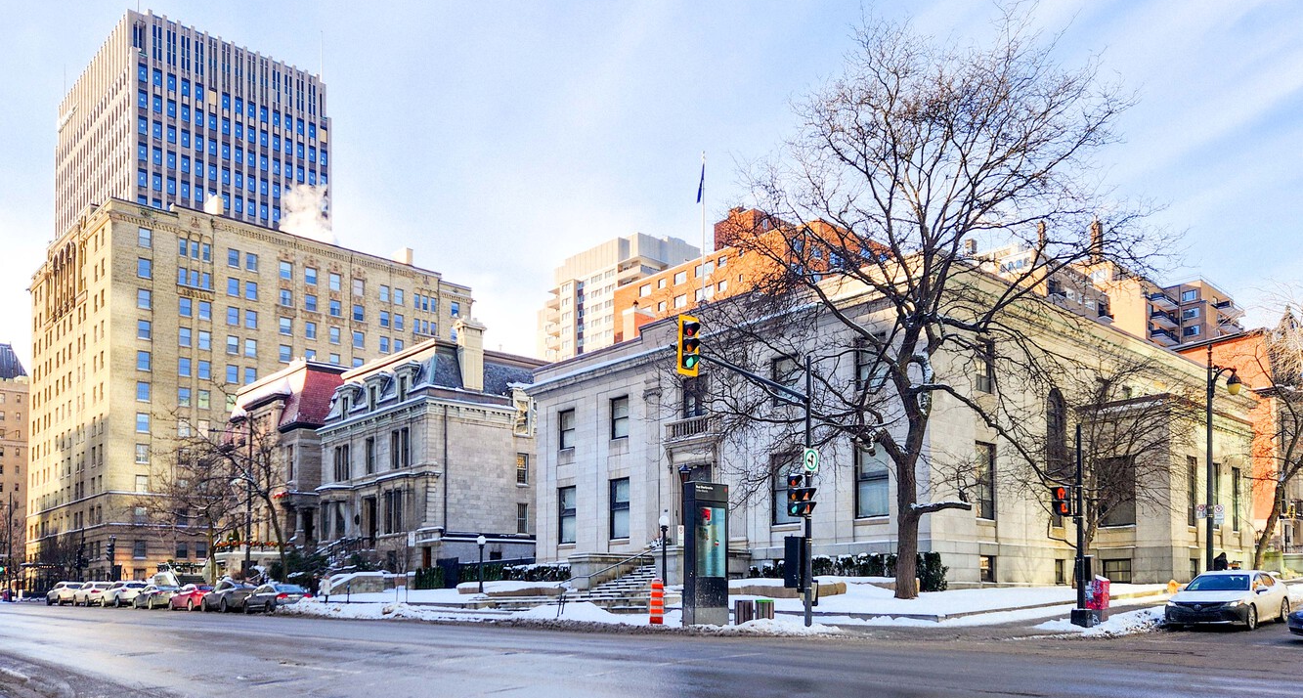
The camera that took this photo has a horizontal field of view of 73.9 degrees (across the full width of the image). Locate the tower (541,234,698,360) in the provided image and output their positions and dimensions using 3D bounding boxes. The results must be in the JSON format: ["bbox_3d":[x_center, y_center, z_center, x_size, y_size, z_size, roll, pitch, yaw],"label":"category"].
[{"bbox_3d":[-5.467,6.173,175.668,20.000,50.000,30.000,10,-15,-43],"label":"tower"}]

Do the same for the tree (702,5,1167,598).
[{"bbox_3d":[9.298,-1.559,28.500,14.500,19.000,13.500,-3,-8,18],"label":"tree"}]

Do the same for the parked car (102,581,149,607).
[{"bbox_3d":[-33.876,15.762,55.891,4.550,1.620,1.830,-7,-11,42],"label":"parked car"}]

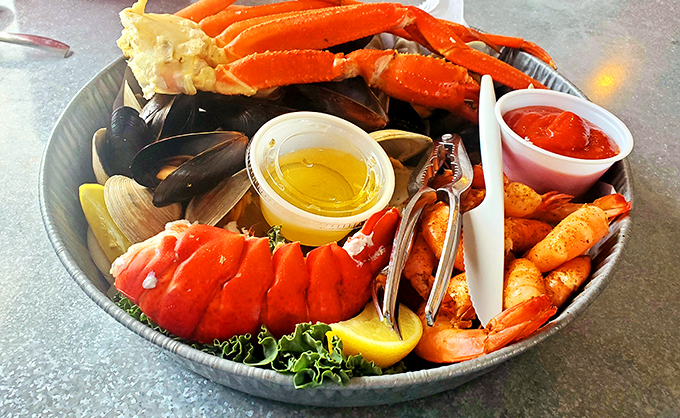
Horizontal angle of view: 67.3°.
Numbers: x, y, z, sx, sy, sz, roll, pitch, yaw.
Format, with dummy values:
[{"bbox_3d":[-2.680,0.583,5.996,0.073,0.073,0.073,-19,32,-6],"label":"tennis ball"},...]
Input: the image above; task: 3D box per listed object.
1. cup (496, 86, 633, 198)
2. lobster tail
[{"bbox_3d":[0.122,-0.033,0.295,0.075,0.038,0.075,3,43,-3],"label":"cup"},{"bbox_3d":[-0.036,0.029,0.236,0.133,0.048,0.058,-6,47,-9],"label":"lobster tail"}]

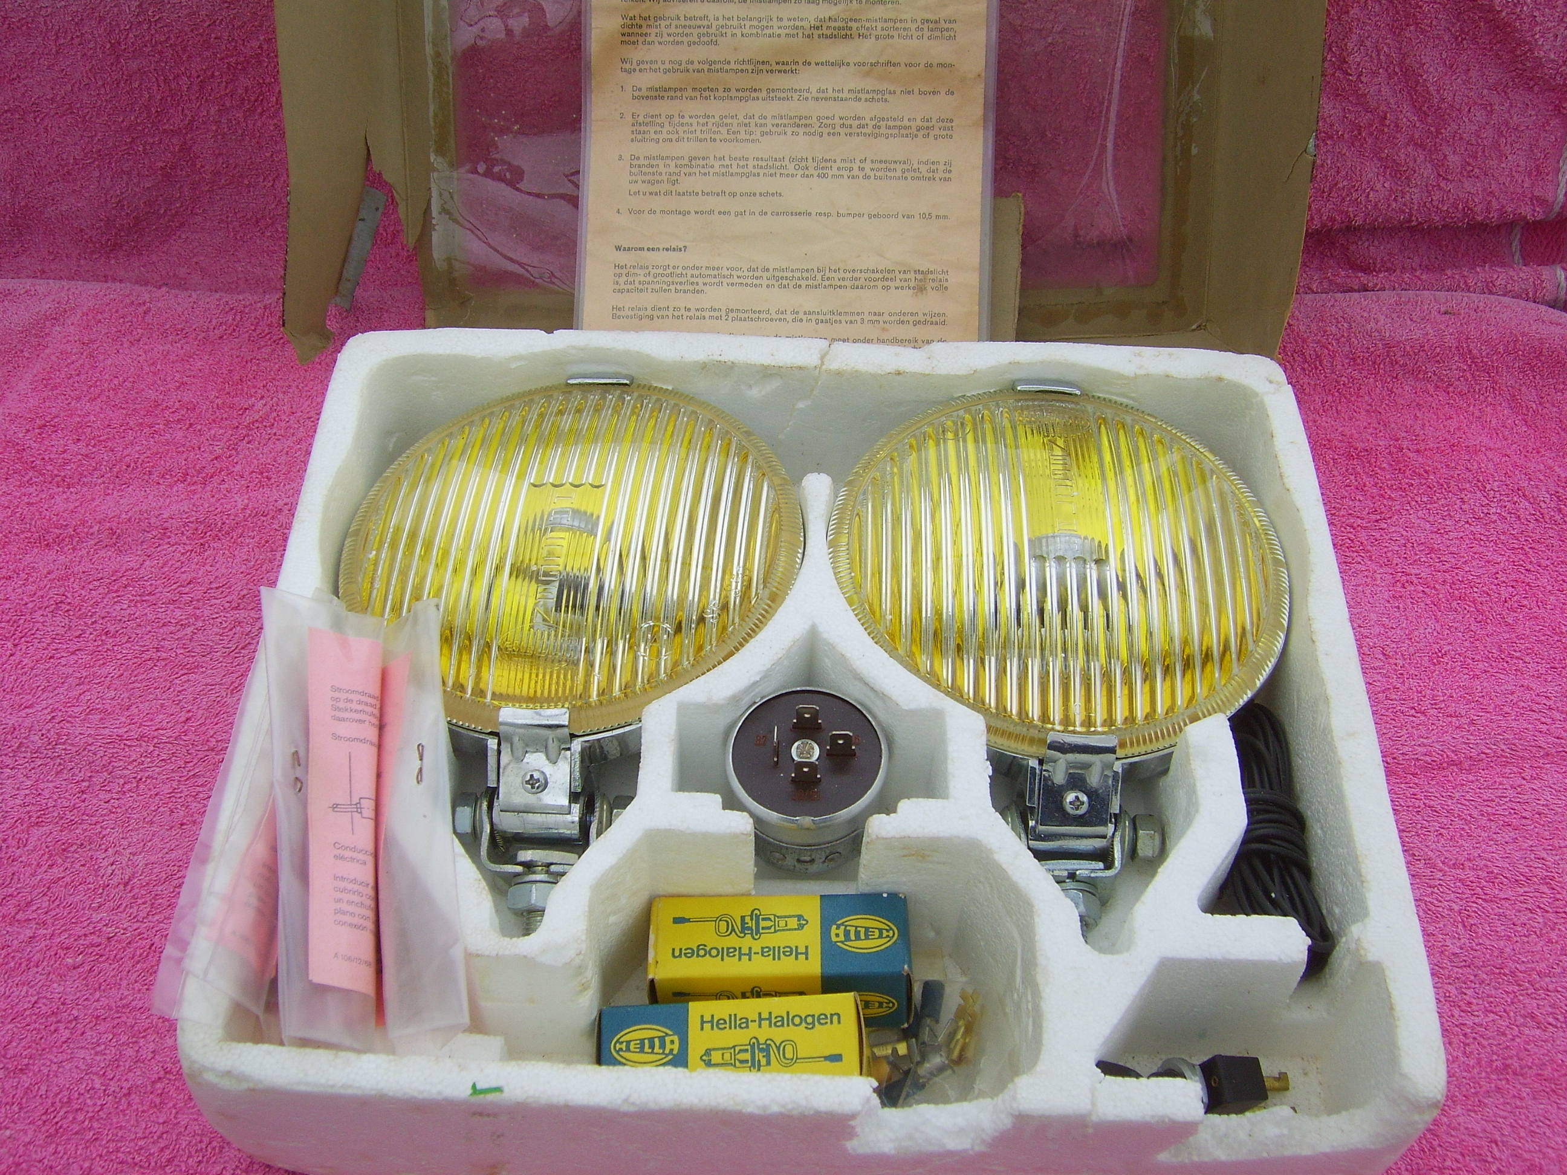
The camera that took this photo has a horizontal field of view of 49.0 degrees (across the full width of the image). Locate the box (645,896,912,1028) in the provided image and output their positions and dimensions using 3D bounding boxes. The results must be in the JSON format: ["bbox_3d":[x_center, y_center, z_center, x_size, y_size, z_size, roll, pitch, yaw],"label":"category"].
[{"bbox_3d":[-0.001,0.105,0.482,0.071,0.026,0.026,-1,43,0],"label":"box"}]

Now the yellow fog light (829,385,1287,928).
[{"bbox_3d":[0.085,0.020,0.541,0.146,0.070,0.192,2,52,1],"label":"yellow fog light"}]

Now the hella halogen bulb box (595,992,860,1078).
[{"bbox_3d":[-0.013,0.131,0.470,0.071,0.026,0.026,-2,48,1],"label":"hella halogen bulb box"}]

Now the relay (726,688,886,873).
[{"bbox_3d":[0.007,0.055,0.508,0.047,0.038,0.047,2,52,1],"label":"relay"}]

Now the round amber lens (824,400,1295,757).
[{"bbox_3d":[0.086,-0.011,0.537,0.144,0.027,0.144,2,52,1],"label":"round amber lens"}]

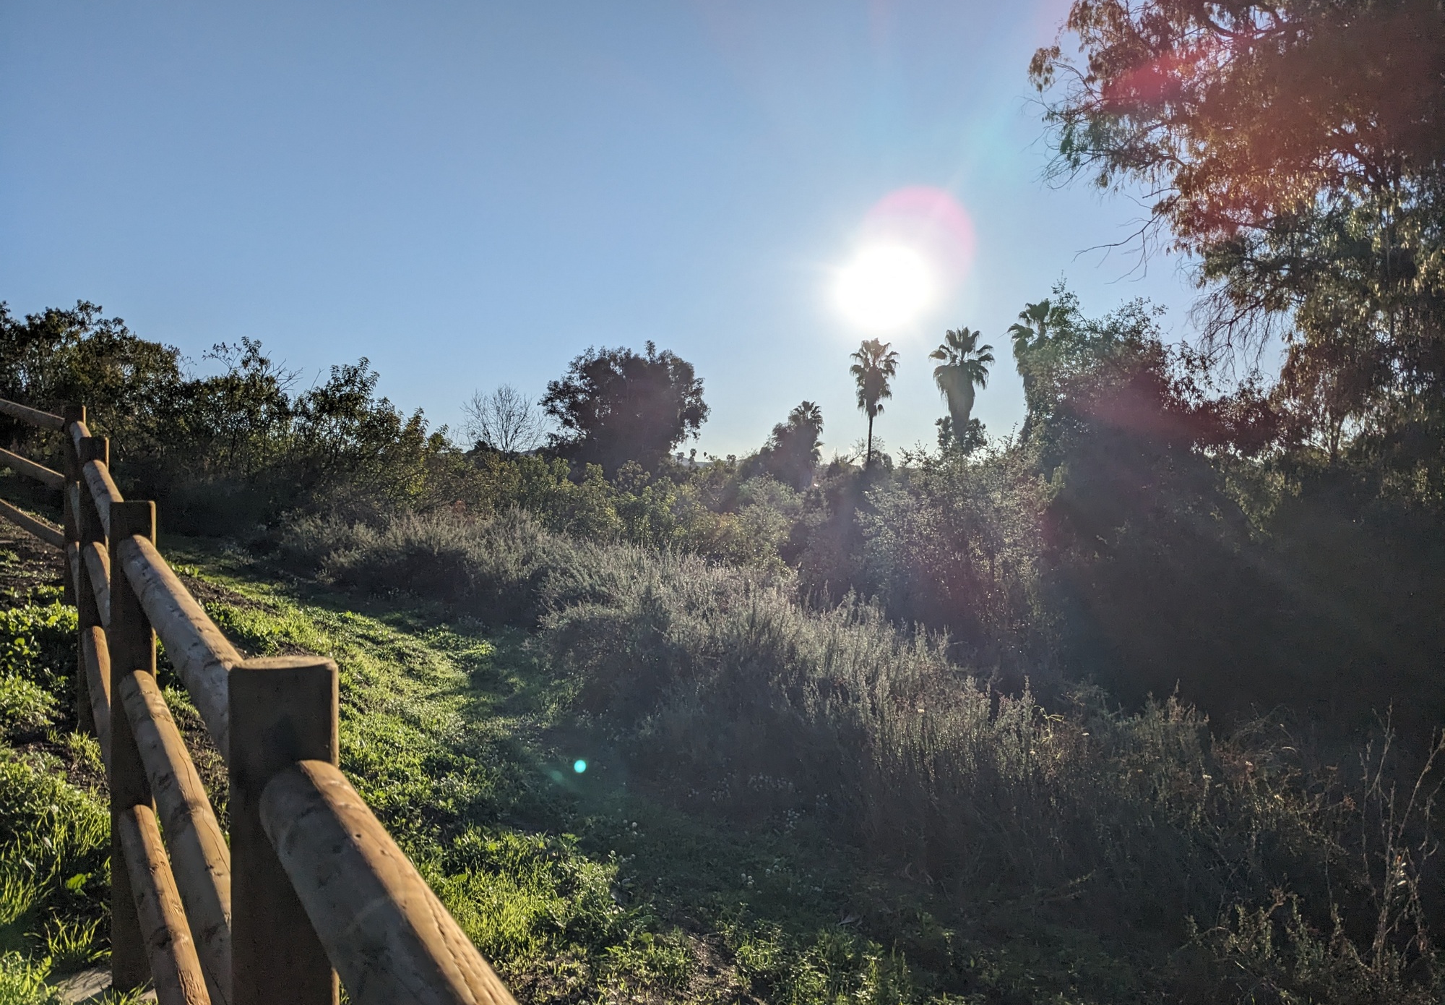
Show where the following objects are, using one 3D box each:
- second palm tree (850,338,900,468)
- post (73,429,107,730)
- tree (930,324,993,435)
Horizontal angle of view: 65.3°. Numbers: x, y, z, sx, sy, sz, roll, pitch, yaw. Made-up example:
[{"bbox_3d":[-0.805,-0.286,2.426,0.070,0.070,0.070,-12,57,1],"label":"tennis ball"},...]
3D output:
[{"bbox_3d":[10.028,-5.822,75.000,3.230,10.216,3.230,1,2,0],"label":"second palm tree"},{"bbox_3d":[-2.904,0.383,5.200,0.108,1.380,0.108,0,2,-24],"label":"post"},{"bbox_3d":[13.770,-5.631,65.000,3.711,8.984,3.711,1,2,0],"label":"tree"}]

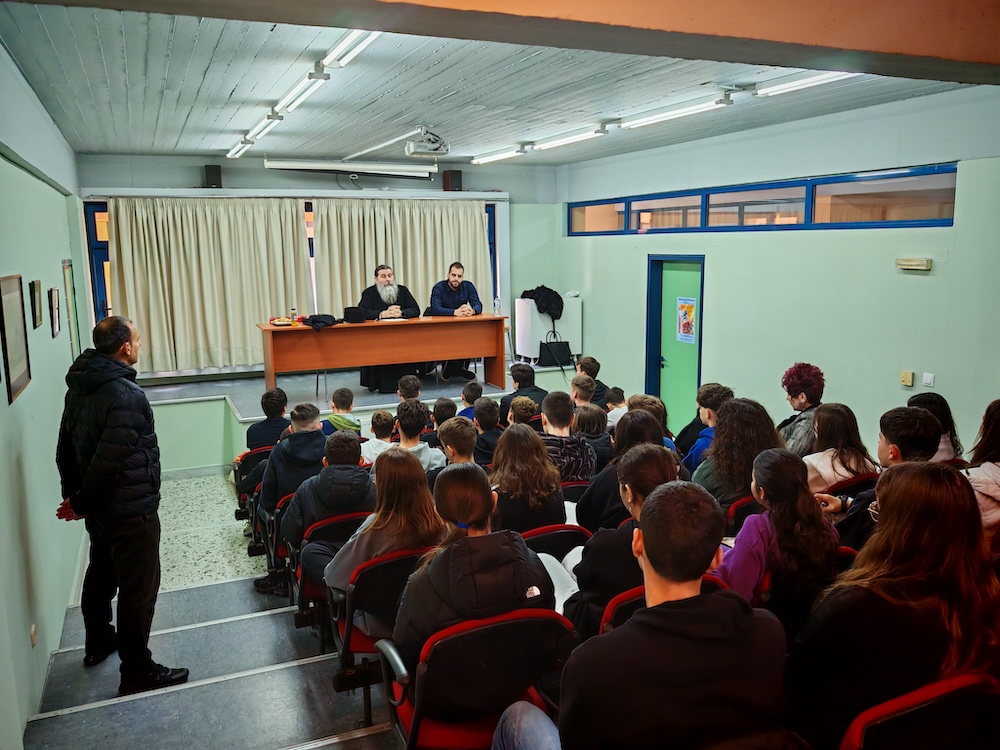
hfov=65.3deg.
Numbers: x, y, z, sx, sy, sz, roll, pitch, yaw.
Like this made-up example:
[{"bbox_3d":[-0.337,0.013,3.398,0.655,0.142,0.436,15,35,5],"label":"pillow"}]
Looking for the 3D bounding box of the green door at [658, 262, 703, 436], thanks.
[{"bbox_3d":[2.175,-0.246,9.142,0.060,2.090,0.920,-5,11,-24],"label":"green door"}]

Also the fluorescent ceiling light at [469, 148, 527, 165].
[{"bbox_3d":[-0.025,-2.472,8.685,0.120,0.095,1.225,-5,11,-24],"label":"fluorescent ceiling light"}]

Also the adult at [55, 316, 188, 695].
[{"bbox_3d":[-1.838,0.607,3.729,0.560,1.750,0.450,7,12,37],"label":"adult"}]

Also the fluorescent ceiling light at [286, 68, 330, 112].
[{"bbox_3d":[-1.278,-1.811,4.955,0.120,0.095,1.225,-5,11,-24],"label":"fluorescent ceiling light"}]

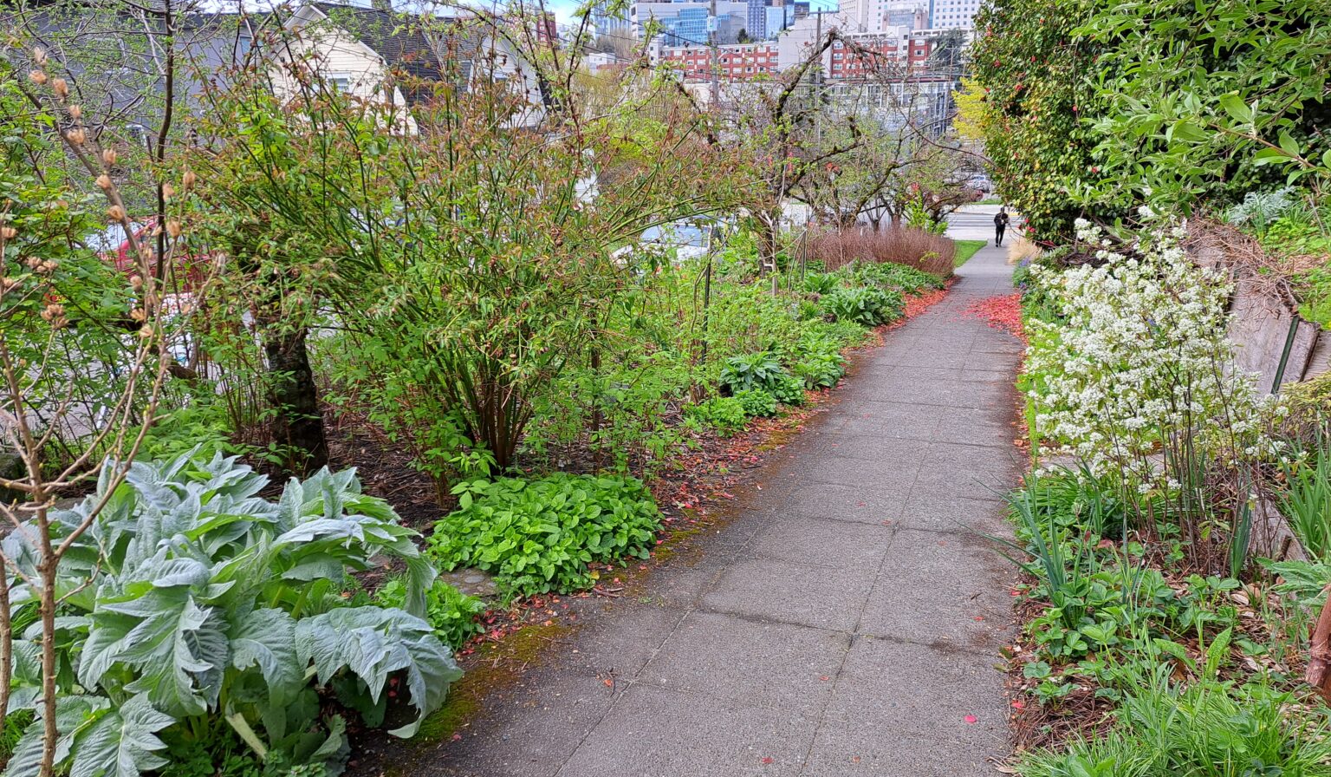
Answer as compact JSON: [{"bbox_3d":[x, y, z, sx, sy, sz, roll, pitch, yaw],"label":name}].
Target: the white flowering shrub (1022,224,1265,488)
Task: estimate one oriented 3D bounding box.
[{"bbox_3d":[2.144,-0.044,4.150,0.980,1.420,0.880,4,16,20],"label":"white flowering shrub"}]

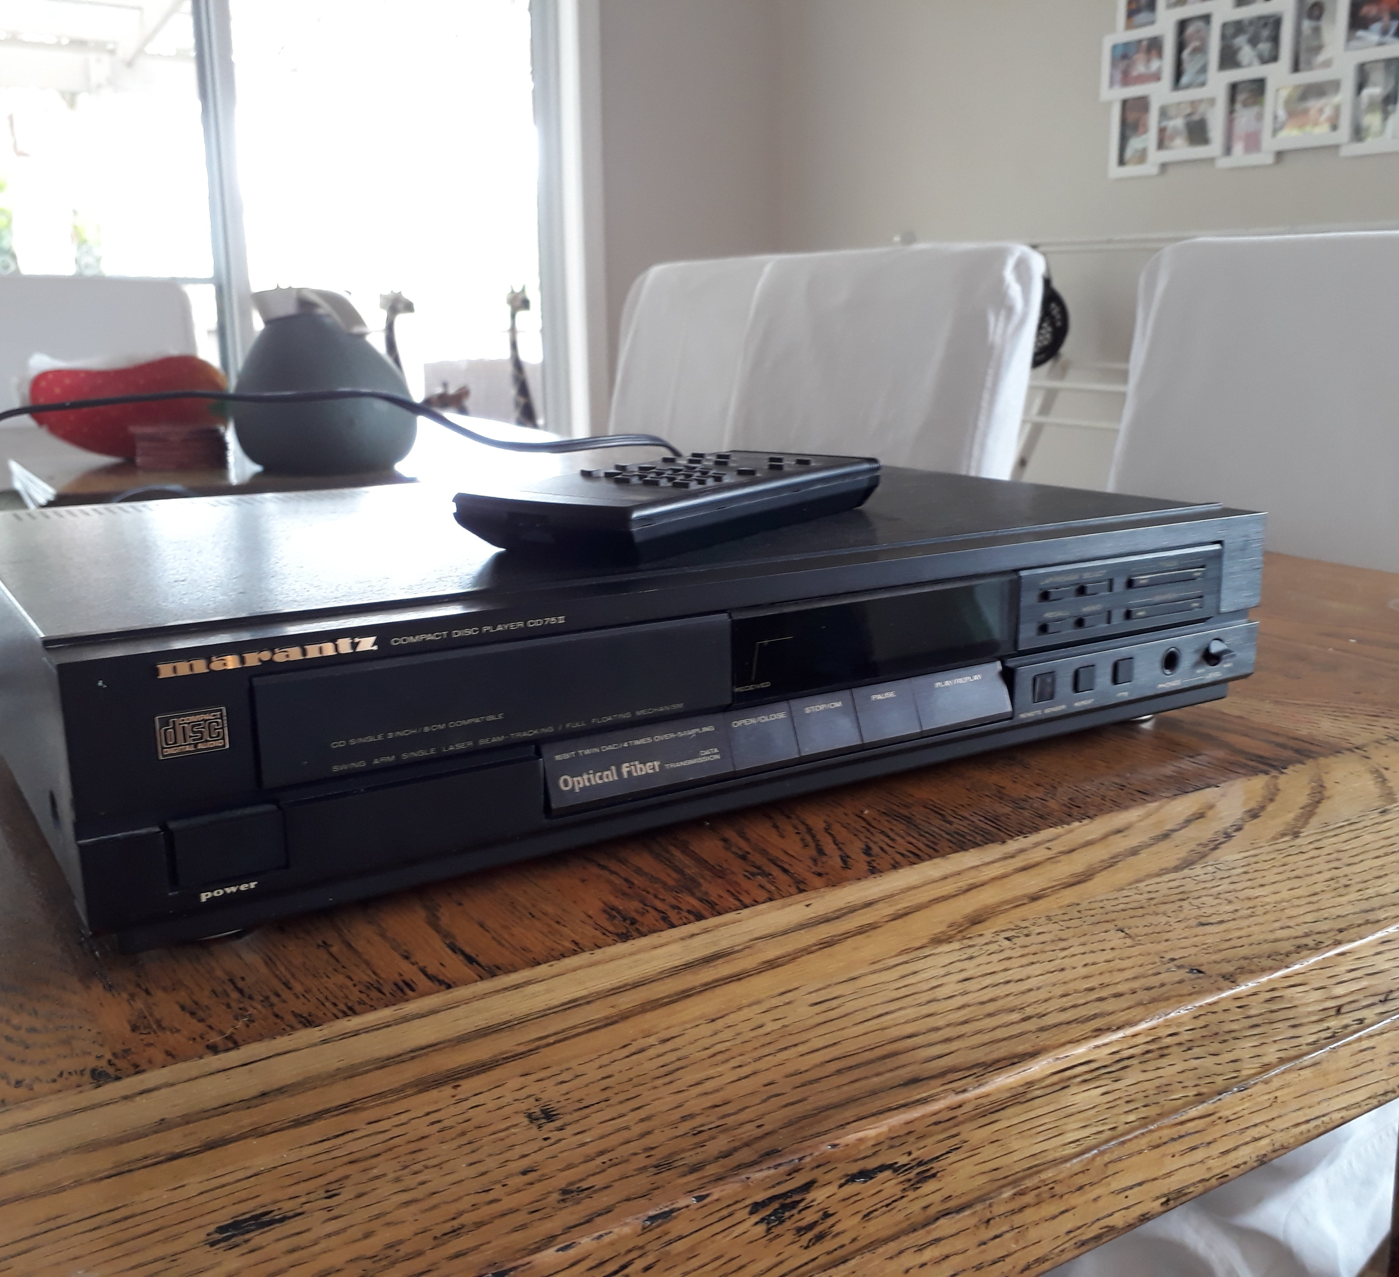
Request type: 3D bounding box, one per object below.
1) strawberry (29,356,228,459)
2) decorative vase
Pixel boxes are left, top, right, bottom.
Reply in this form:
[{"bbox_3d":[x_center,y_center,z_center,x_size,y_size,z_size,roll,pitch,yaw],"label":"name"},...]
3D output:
[{"bbox_3d":[-0.719,-0.293,1.671,0.245,0.124,0.190,-7,14,-26],"label":"strawberry"},{"bbox_3d":[-0.420,-0.288,1.485,0.207,0.197,0.207,-4,13,-15],"label":"decorative vase"}]

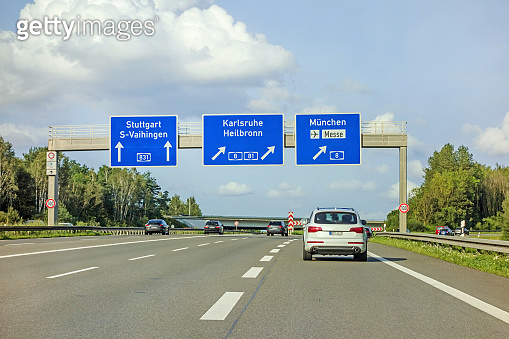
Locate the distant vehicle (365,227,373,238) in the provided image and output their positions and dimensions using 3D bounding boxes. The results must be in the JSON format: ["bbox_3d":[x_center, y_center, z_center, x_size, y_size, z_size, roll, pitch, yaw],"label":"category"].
[{"bbox_3d":[12.830,7.420,160.200,1.800,1.460,4.500,-1,-2,10],"label":"distant vehicle"}]

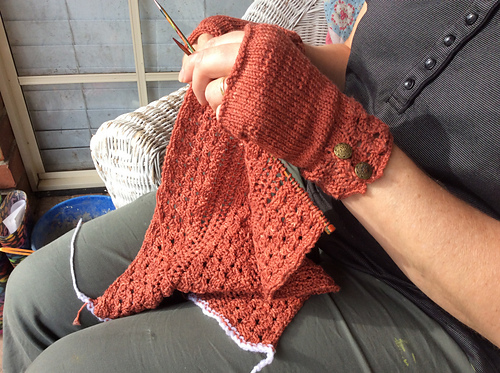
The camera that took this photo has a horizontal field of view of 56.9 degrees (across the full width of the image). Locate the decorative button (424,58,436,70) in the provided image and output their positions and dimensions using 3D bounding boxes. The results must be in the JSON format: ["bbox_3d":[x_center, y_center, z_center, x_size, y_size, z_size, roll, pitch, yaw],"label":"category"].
[{"bbox_3d":[0.204,-0.138,0.521,0.005,0.013,0.013,30,19,-44],"label":"decorative button"}]

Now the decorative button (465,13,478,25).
[{"bbox_3d":[0.243,-0.183,0.505,0.005,0.013,0.013,30,19,-44],"label":"decorative button"}]

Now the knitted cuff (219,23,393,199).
[{"bbox_3d":[0.053,-0.072,0.460,0.180,0.070,0.098,35,87,6],"label":"knitted cuff"}]

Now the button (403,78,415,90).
[{"bbox_3d":[0.182,-0.117,0.530,0.005,0.013,0.013,30,19,-44],"label":"button"}]

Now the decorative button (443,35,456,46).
[{"bbox_3d":[0.222,-0.162,0.513,0.005,0.013,0.013,30,19,-44],"label":"decorative button"}]

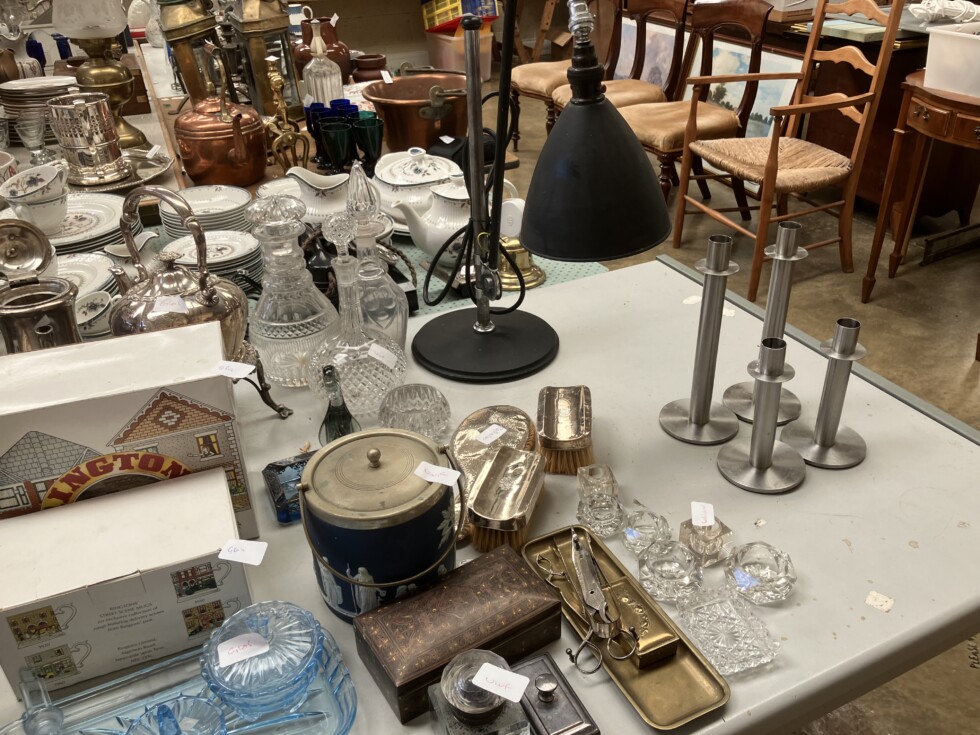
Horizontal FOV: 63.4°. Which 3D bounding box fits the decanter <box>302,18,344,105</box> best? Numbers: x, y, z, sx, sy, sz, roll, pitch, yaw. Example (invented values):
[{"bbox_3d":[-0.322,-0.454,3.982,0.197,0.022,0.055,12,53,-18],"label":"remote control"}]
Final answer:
[{"bbox_3d":[-0.419,-0.721,1.980,0.099,0.270,0.099,-2,31,0],"label":"decanter"}]

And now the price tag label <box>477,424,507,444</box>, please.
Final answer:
[{"bbox_3d":[0.002,0.075,0.890,0.018,0.001,0.033,24,39,36],"label":"price tag label"}]

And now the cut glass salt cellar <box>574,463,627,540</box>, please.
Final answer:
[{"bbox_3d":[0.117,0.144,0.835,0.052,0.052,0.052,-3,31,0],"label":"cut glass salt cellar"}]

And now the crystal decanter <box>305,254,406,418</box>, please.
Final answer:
[{"bbox_3d":[-0.165,-0.048,0.958,0.118,0.212,0.118,-2,31,0],"label":"crystal decanter"}]

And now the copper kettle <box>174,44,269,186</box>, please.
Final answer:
[{"bbox_3d":[-0.579,-0.534,1.679,0.192,0.268,0.220,-25,38,-34],"label":"copper kettle"}]

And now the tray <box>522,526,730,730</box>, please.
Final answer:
[{"bbox_3d":[0.116,0.230,0.729,0.081,0.018,0.239,-16,34,-21],"label":"tray"}]

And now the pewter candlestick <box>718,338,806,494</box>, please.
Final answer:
[{"bbox_3d":[0.302,0.042,0.848,0.093,0.155,0.093,-1,31,1],"label":"pewter candlestick"}]

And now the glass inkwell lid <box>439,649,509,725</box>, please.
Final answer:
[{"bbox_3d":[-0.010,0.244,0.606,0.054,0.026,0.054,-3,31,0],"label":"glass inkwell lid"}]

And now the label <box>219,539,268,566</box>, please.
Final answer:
[{"bbox_3d":[-0.211,0.159,0.683,0.039,0.002,0.025,6,37,6],"label":"label"}]

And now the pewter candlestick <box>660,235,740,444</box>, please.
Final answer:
[{"bbox_3d":[0.258,-0.036,0.933,0.097,0.244,0.097,-3,31,0],"label":"pewter candlestick"}]

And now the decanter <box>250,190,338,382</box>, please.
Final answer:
[{"bbox_3d":[-0.267,-0.105,1.044,0.121,0.242,0.121,-1,31,1],"label":"decanter"}]

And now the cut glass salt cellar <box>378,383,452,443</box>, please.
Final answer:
[{"bbox_3d":[-0.089,0.060,0.930,0.084,0.050,0.084,-2,31,0],"label":"cut glass salt cellar"}]

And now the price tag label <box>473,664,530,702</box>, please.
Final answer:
[{"bbox_3d":[0.008,0.230,0.581,0.038,0.001,0.021,12,34,23],"label":"price tag label"}]

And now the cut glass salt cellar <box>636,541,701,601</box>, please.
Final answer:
[{"bbox_3d":[0.174,0.198,0.767,0.059,0.026,0.059,-3,31,0],"label":"cut glass salt cellar"}]

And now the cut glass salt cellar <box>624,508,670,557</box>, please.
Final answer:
[{"bbox_3d":[0.153,0.161,0.769,0.046,0.027,0.046,-2,31,0],"label":"cut glass salt cellar"}]

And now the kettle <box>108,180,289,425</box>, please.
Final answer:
[{"bbox_3d":[-0.377,-0.072,0.943,0.212,0.296,0.178,15,35,26],"label":"kettle"}]

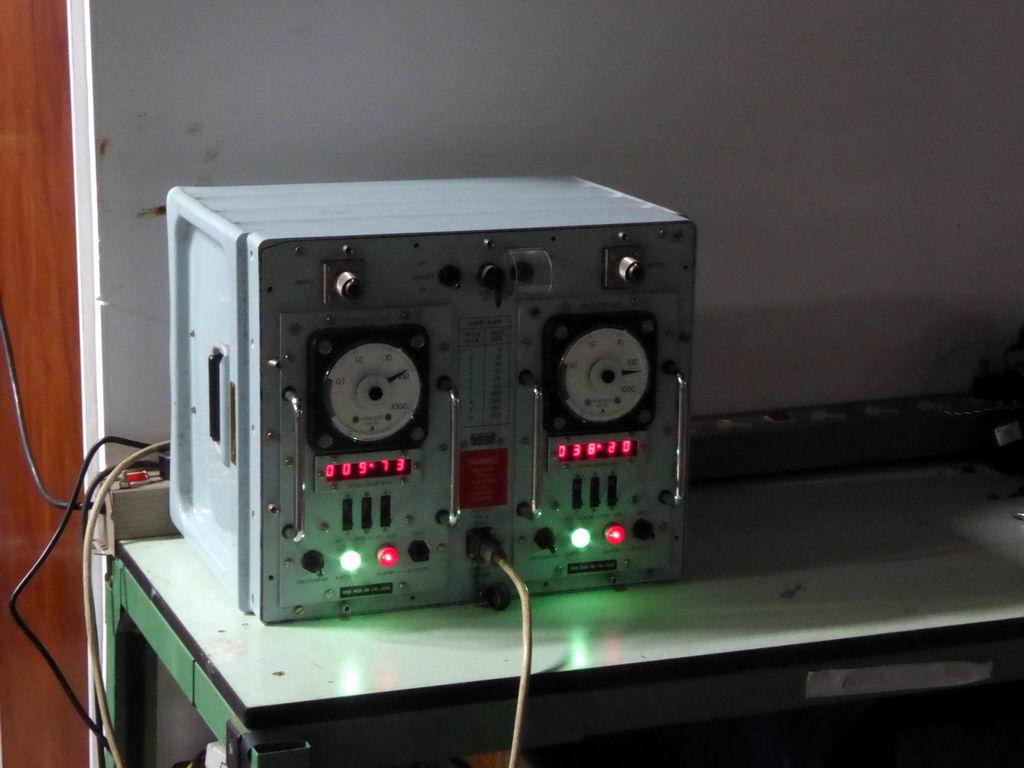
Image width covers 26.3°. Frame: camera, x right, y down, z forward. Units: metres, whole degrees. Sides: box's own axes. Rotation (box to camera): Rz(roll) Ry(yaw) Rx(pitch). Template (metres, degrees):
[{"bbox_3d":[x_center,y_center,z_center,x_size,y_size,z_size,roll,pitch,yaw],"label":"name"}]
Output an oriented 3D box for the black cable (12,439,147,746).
[{"bbox_3d":[-0.505,0.250,2.566,0.150,0.370,0.090,-4,15,-23],"label":"black cable"}]

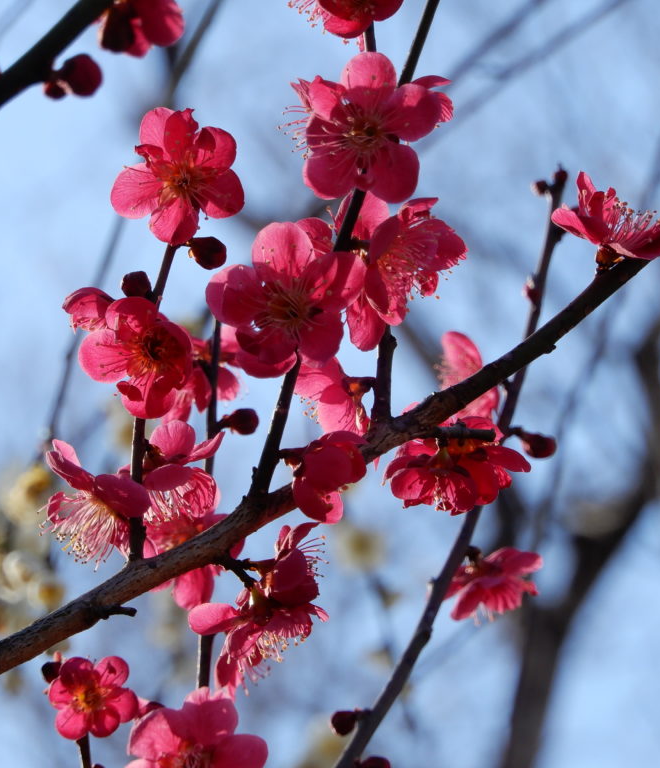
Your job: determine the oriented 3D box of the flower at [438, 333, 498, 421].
[{"bbox_3d":[0.027,-0.001,1.450,0.013,0.020,0.020,-16,-10,-27],"label":"flower"}]

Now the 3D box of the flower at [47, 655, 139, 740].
[{"bbox_3d":[-0.046,0.060,1.420,0.017,0.017,0.008,0,3,0],"label":"flower"}]

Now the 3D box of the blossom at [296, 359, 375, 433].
[{"bbox_3d":[0.001,0.002,1.420,0.014,0.019,0.020,-39,-26,6],"label":"blossom"}]

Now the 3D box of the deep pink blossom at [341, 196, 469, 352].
[{"bbox_3d":[0.014,-0.021,1.400,0.022,0.028,0.012,14,-3,-41],"label":"deep pink blossom"}]

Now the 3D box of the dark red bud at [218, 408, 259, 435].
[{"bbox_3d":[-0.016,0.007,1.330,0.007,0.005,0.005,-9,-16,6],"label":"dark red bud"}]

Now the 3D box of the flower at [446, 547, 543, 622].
[{"bbox_3d":[0.033,0.041,1.500,0.018,0.012,0.019,-15,3,-2],"label":"flower"}]

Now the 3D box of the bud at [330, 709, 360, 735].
[{"bbox_3d":[0.003,0.063,1.370,0.006,0.005,0.005,-13,-10,-22],"label":"bud"}]

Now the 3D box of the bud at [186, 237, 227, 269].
[{"bbox_3d":[-0.022,-0.023,1.300,0.007,0.005,0.005,22,-11,12],"label":"bud"}]

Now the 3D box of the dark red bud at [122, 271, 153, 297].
[{"bbox_3d":[-0.037,-0.019,1.400,0.005,0.006,0.005,-37,6,11],"label":"dark red bud"}]

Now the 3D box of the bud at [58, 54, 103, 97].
[{"bbox_3d":[-0.044,-0.055,1.310,0.008,0.007,0.007,3,-13,18],"label":"bud"}]

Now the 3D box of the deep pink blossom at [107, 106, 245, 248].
[{"bbox_3d":[-0.029,-0.039,1.400,0.025,0.025,0.011,0,5,0],"label":"deep pink blossom"}]

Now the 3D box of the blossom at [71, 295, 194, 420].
[{"bbox_3d":[-0.037,-0.005,1.400,0.021,0.023,0.012,-3,-1,11],"label":"blossom"}]

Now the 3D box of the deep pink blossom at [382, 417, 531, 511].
[{"bbox_3d":[0.024,0.015,1.400,0.028,0.018,0.024,-3,21,1],"label":"deep pink blossom"}]

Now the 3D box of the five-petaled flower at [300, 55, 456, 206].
[{"bbox_3d":[0.008,-0.045,1.300,0.026,0.026,0.014,0,3,0],"label":"five-petaled flower"}]

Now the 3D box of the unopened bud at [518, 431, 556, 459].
[{"bbox_3d":[0.042,0.012,1.500,0.007,0.005,0.005,19,0,0],"label":"unopened bud"}]

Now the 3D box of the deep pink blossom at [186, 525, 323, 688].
[{"bbox_3d":[-0.014,0.042,1.390,0.027,0.027,0.024,-24,19,7],"label":"deep pink blossom"}]

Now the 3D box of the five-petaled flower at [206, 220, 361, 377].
[{"bbox_3d":[-0.008,-0.015,1.290,0.027,0.027,0.014,-1,2,5],"label":"five-petaled flower"}]

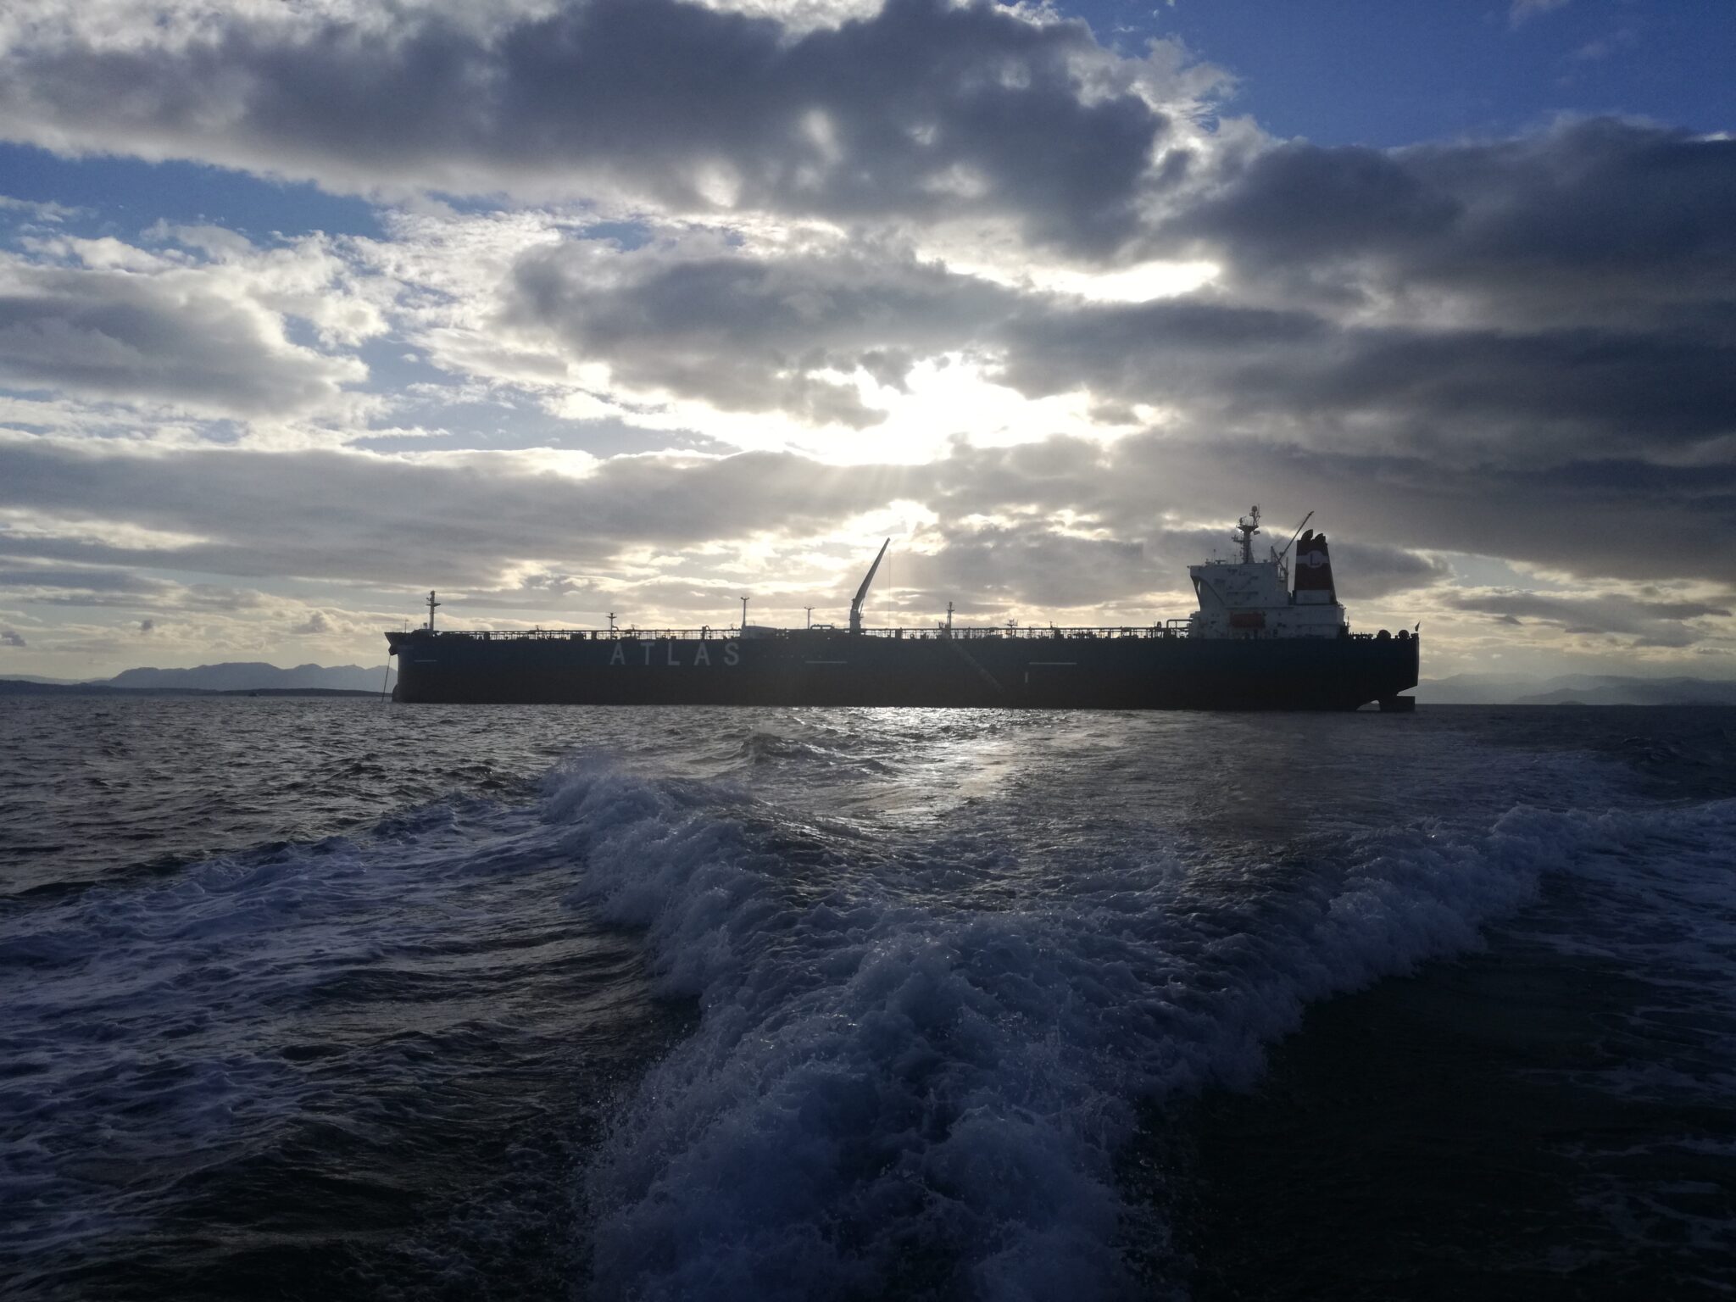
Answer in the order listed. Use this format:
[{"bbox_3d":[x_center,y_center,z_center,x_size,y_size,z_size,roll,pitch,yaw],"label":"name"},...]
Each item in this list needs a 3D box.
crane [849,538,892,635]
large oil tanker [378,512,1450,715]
[{"bbox_3d":[0.607,-14.196,303.178,9.800,22.000,2.900,0,-2,19],"label":"crane"},{"bbox_3d":[-7.745,-6.992,306.136,245.000,43.254,43.000,0,-2,19],"label":"large oil tanker"}]

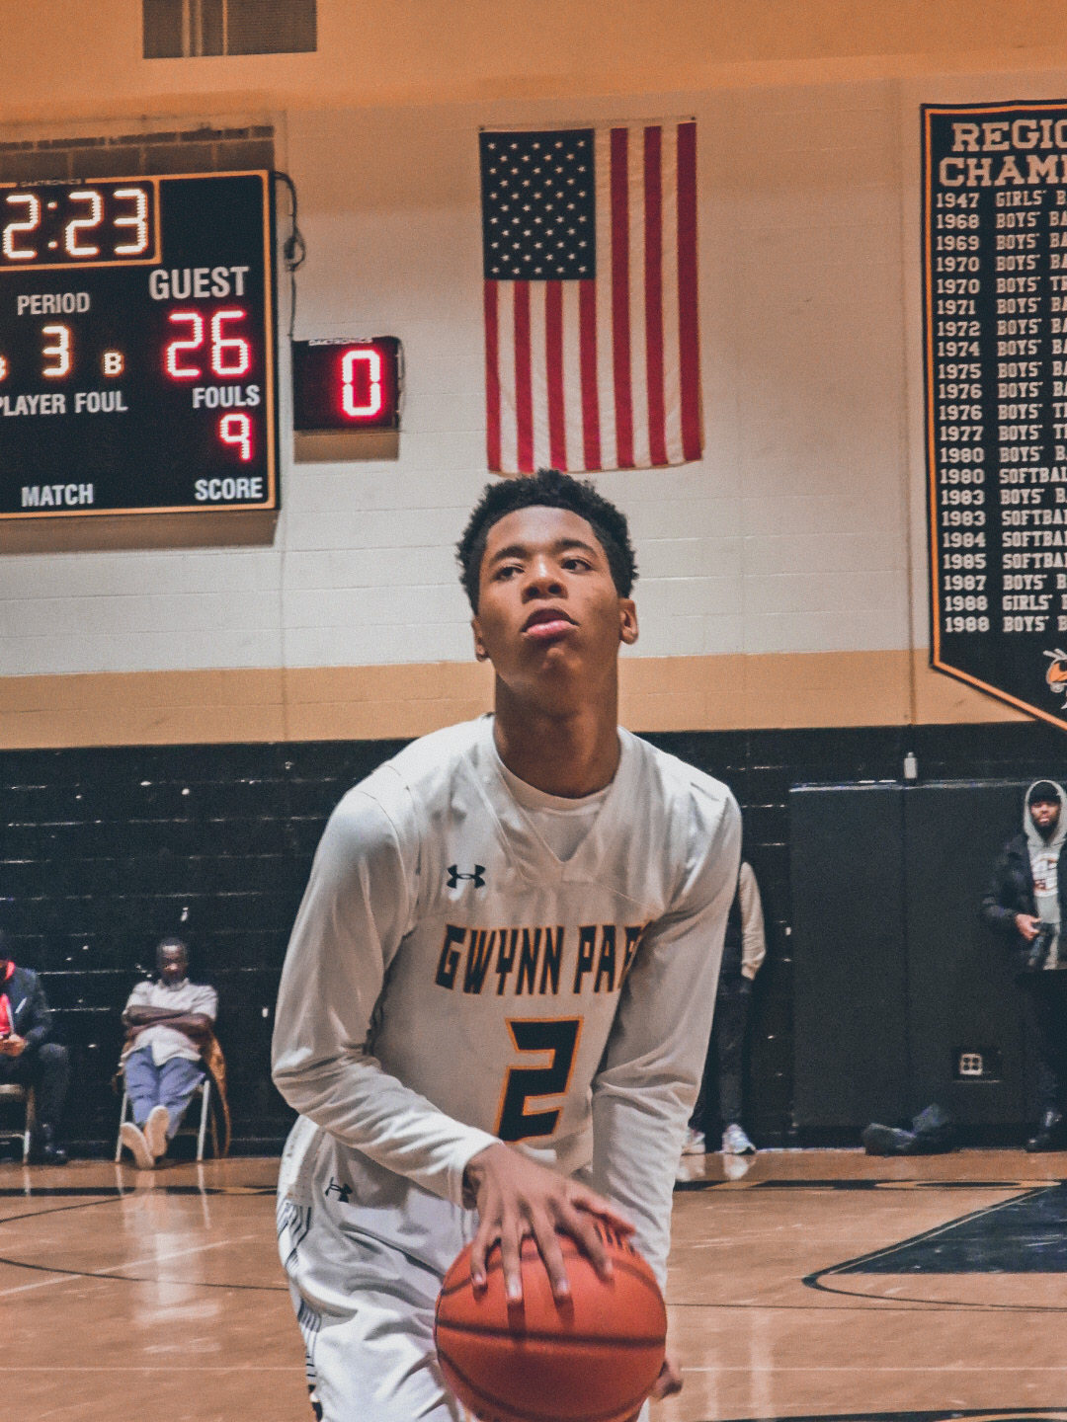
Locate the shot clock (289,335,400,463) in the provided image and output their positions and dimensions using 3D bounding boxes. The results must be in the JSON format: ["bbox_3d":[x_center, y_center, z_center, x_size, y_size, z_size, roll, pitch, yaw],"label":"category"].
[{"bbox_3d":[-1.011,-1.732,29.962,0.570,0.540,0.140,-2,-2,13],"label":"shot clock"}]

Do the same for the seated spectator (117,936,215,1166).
[{"bbox_3d":[-1.952,1.790,29.300,0.520,1.200,1.050,-1,-2,8],"label":"seated spectator"}]

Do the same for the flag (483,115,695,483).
[{"bbox_3d":[0.309,-2.217,29.706,1.190,1.870,0.050,-2,-2,13],"label":"flag"}]

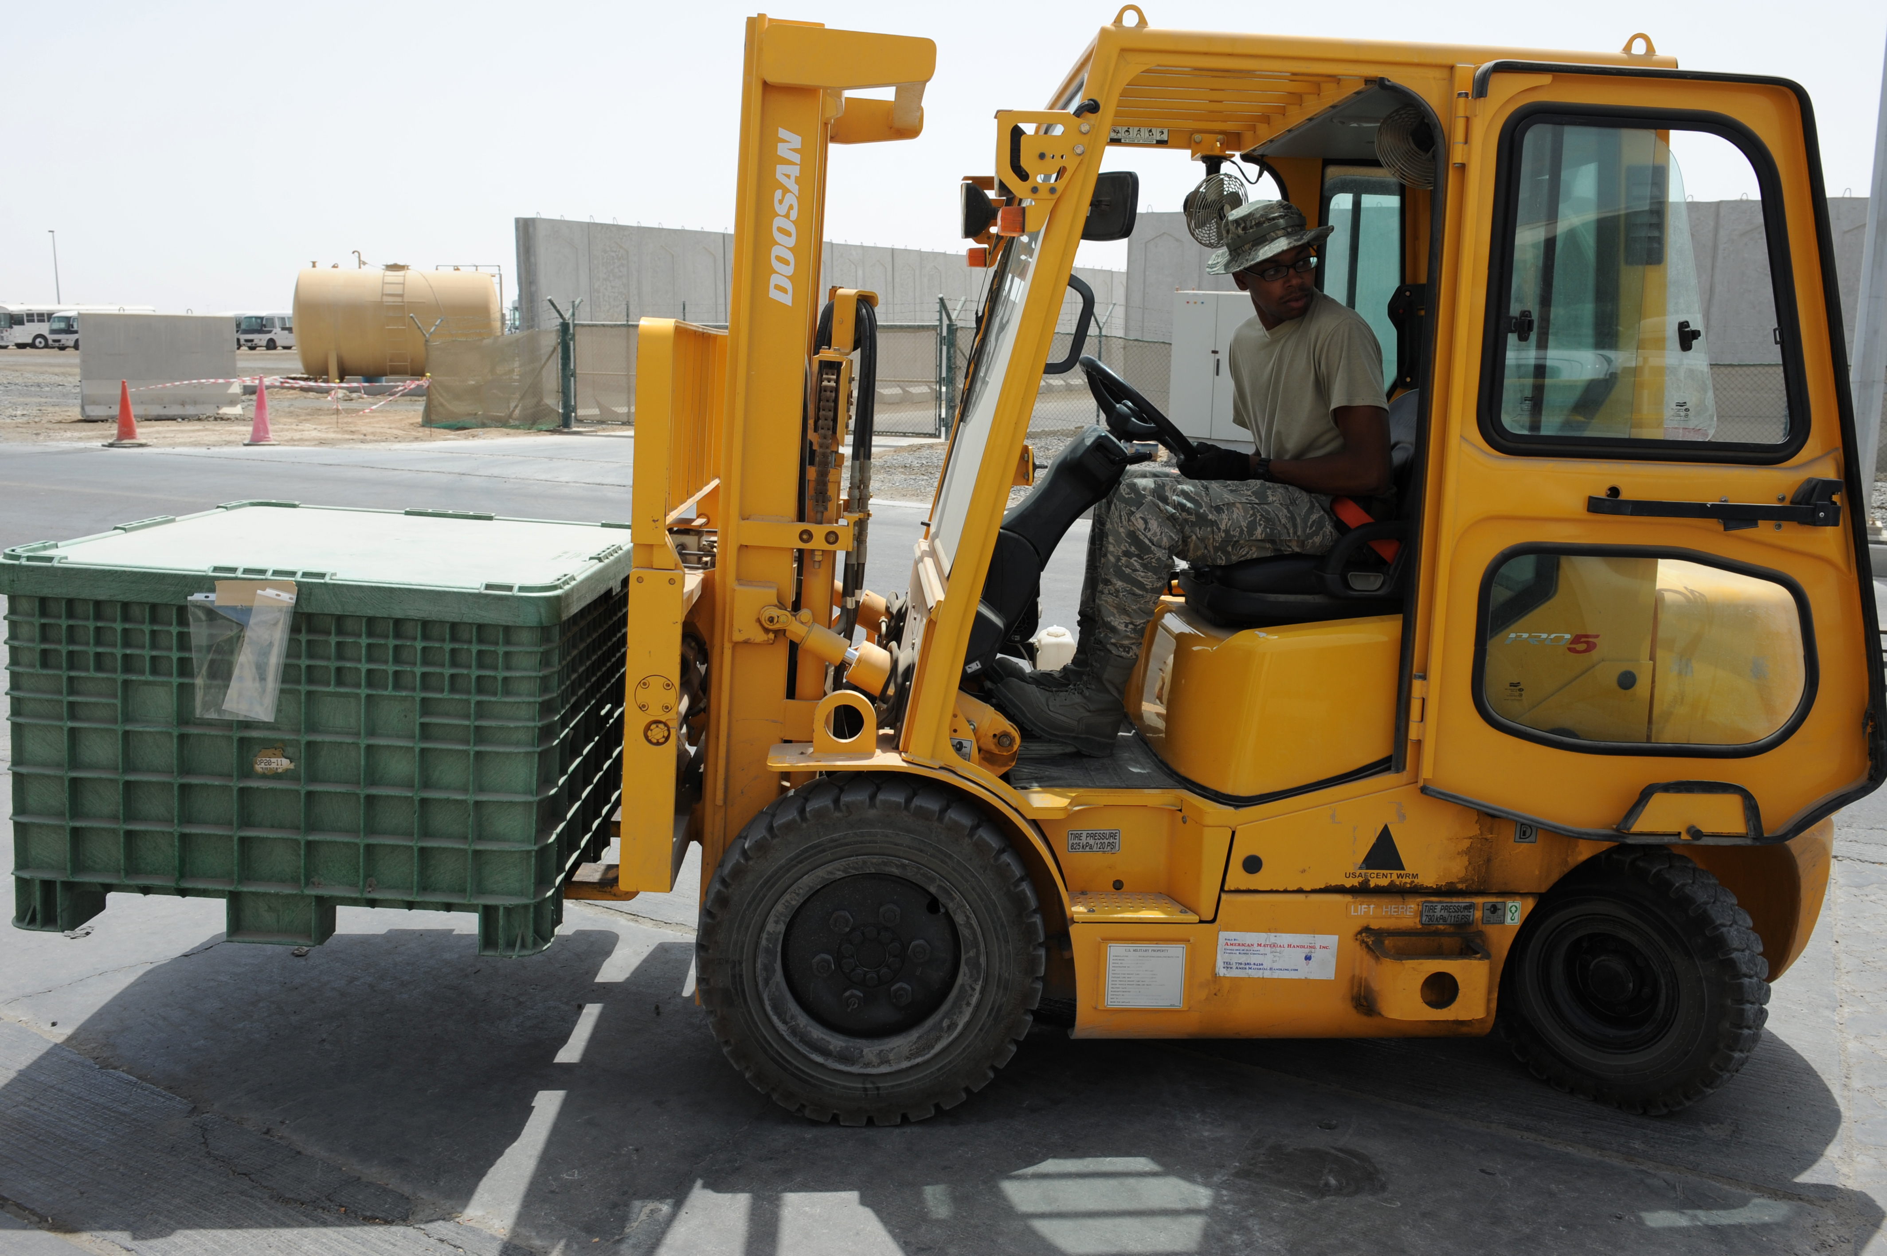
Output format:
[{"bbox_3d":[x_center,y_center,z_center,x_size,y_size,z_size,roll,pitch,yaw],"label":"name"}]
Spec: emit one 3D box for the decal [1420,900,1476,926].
[{"bbox_3d":[1.029,0.582,2.989,0.111,0.052,0.004,1,10,-2],"label":"decal"}]

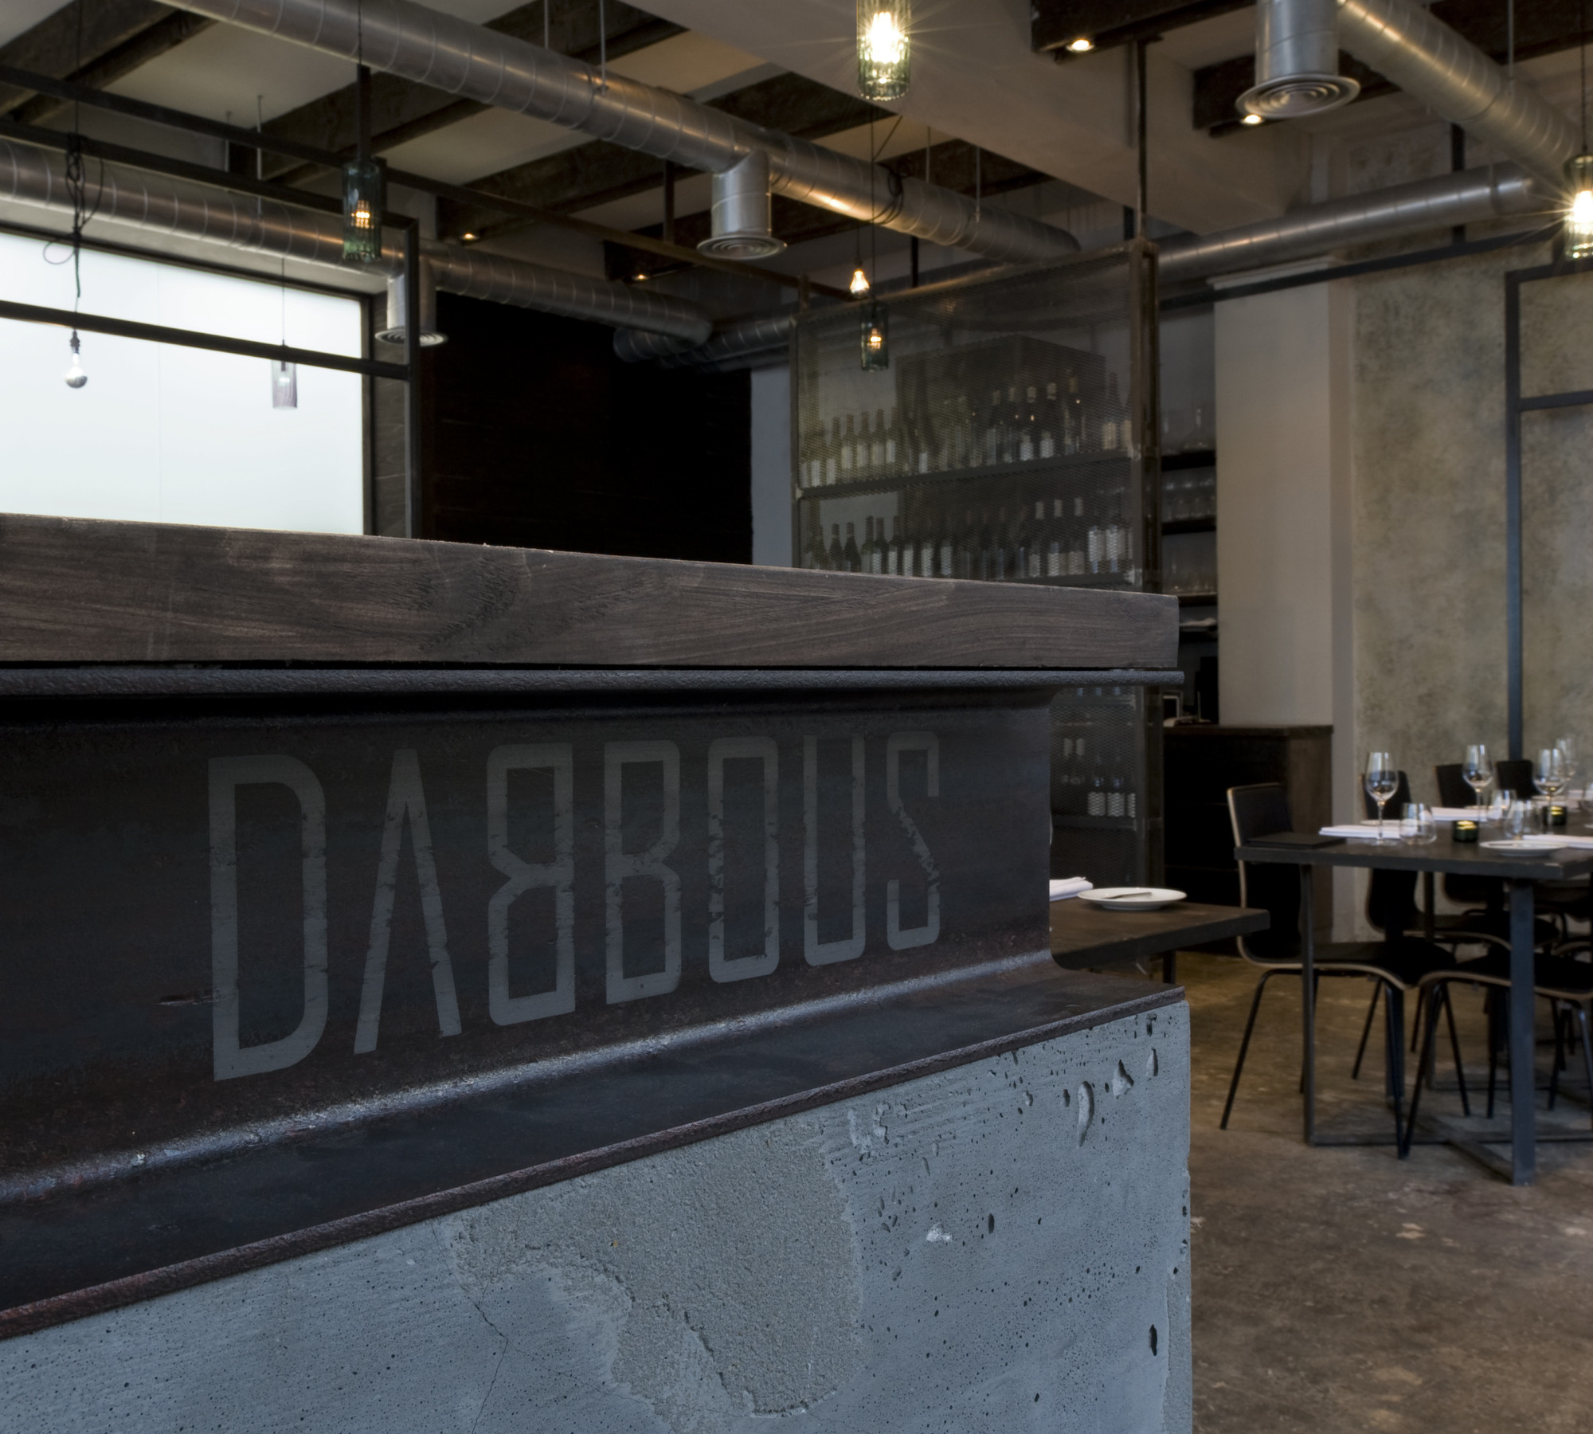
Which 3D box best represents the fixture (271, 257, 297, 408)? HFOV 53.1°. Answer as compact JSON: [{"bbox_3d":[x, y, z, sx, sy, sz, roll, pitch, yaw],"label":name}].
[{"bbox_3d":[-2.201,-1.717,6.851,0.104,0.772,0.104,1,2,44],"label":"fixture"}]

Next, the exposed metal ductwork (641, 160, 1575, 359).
[{"bbox_3d":[1.011,-2.093,7.705,4.970,0.223,0.223,1,2,39],"label":"exposed metal ductwork"}]

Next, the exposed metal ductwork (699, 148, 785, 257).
[{"bbox_3d":[-0.194,-1.850,5.761,0.317,0.376,0.317,0,1,0],"label":"exposed metal ductwork"}]

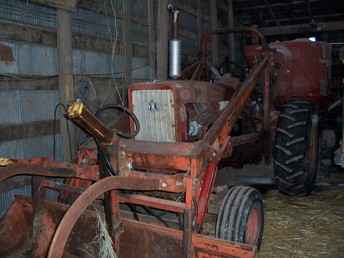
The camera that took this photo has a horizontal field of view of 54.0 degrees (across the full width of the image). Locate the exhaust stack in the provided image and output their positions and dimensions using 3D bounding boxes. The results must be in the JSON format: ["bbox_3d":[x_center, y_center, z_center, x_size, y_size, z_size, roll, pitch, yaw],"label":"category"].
[{"bbox_3d":[0.031,-0.938,3.680,0.130,0.810,0.135,4,7,31],"label":"exhaust stack"}]

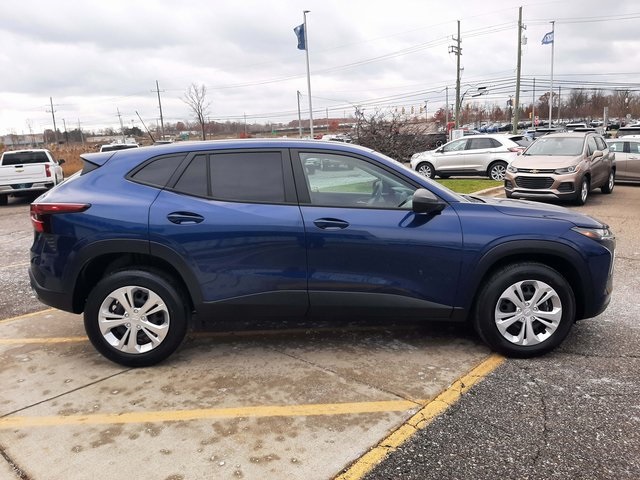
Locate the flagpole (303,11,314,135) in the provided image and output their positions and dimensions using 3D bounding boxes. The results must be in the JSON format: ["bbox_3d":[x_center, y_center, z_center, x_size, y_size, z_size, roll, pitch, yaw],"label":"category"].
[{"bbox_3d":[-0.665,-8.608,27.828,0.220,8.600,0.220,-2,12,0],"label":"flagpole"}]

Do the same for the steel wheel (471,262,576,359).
[{"bbox_3d":[1.449,0.494,3.436,0.690,0.690,0.225,-1,10,-2],"label":"steel wheel"}]

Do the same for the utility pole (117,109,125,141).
[{"bbox_3d":[-52.376,-28.509,126.404,1.800,11.740,0.400,-2,12,0],"label":"utility pole"}]

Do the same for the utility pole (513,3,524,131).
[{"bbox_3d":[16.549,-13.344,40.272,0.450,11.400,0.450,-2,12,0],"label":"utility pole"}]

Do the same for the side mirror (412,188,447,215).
[{"bbox_3d":[0.689,-0.242,3.023,0.190,0.165,0.250,-2,11,4],"label":"side mirror"}]

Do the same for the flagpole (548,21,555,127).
[{"bbox_3d":[24.076,-16.760,49.780,0.200,11.000,0.200,3,12,25],"label":"flagpole"}]

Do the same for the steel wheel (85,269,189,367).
[{"bbox_3d":[-1.271,0.539,3.453,0.690,0.690,0.230,-2,11,4],"label":"steel wheel"}]

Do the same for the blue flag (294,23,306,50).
[{"bbox_3d":[-1.133,-11.471,27.230,0.680,1.550,0.200,-2,12,0],"label":"blue flag"}]

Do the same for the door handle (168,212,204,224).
[{"bbox_3d":[-0.876,-0.140,3.130,0.230,0.060,0.050,-1,10,-2],"label":"door handle"}]

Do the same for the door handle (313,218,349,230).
[{"bbox_3d":[0.073,-0.106,3.177,0.230,0.060,0.050,-1,10,-2],"label":"door handle"}]

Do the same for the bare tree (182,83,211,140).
[{"bbox_3d":[-13.481,-13.162,53.326,3.500,8.200,3.400,-2,12,0],"label":"bare tree"}]

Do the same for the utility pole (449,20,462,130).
[{"bbox_3d":[12.970,-14.311,45.147,1.300,11.600,0.600,-2,12,0],"label":"utility pole"}]

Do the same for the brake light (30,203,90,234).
[{"bbox_3d":[-1.823,-0.155,3.412,0.460,0.220,0.300,-2,11,4],"label":"brake light"}]

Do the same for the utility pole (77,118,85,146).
[{"bbox_3d":[-79.803,-35.889,160.966,0.280,9.000,0.280,-8,12,-25],"label":"utility pole"}]

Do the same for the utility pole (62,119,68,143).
[{"bbox_3d":[-81.846,-34.608,154.853,0.250,8.500,0.250,-8,12,-26],"label":"utility pole"}]

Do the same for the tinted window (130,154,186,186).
[{"bbox_3d":[-1.093,-0.467,3.255,0.360,0.230,0.050,-1,-8,-2],"label":"tinted window"}]

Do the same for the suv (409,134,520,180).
[{"bbox_3d":[5.982,-3.300,19.185,4.800,1.735,1.930,5,13,36],"label":"suv"}]

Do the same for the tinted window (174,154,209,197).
[{"bbox_3d":[-0.881,-0.442,3.296,0.250,0.310,0.030,-2,-7,4],"label":"tinted window"}]

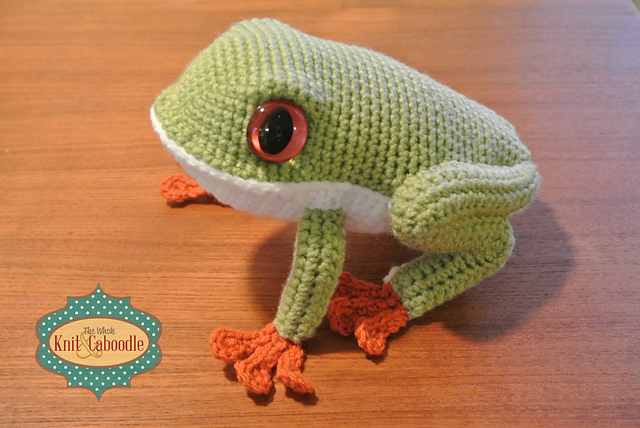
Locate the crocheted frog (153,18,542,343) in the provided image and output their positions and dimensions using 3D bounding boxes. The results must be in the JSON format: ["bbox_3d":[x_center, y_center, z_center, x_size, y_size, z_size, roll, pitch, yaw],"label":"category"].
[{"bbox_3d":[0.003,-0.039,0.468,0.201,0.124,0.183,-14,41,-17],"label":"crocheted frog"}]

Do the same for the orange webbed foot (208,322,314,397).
[{"bbox_3d":[-0.025,0.065,0.422,0.055,0.020,0.034,20,43,23],"label":"orange webbed foot"}]

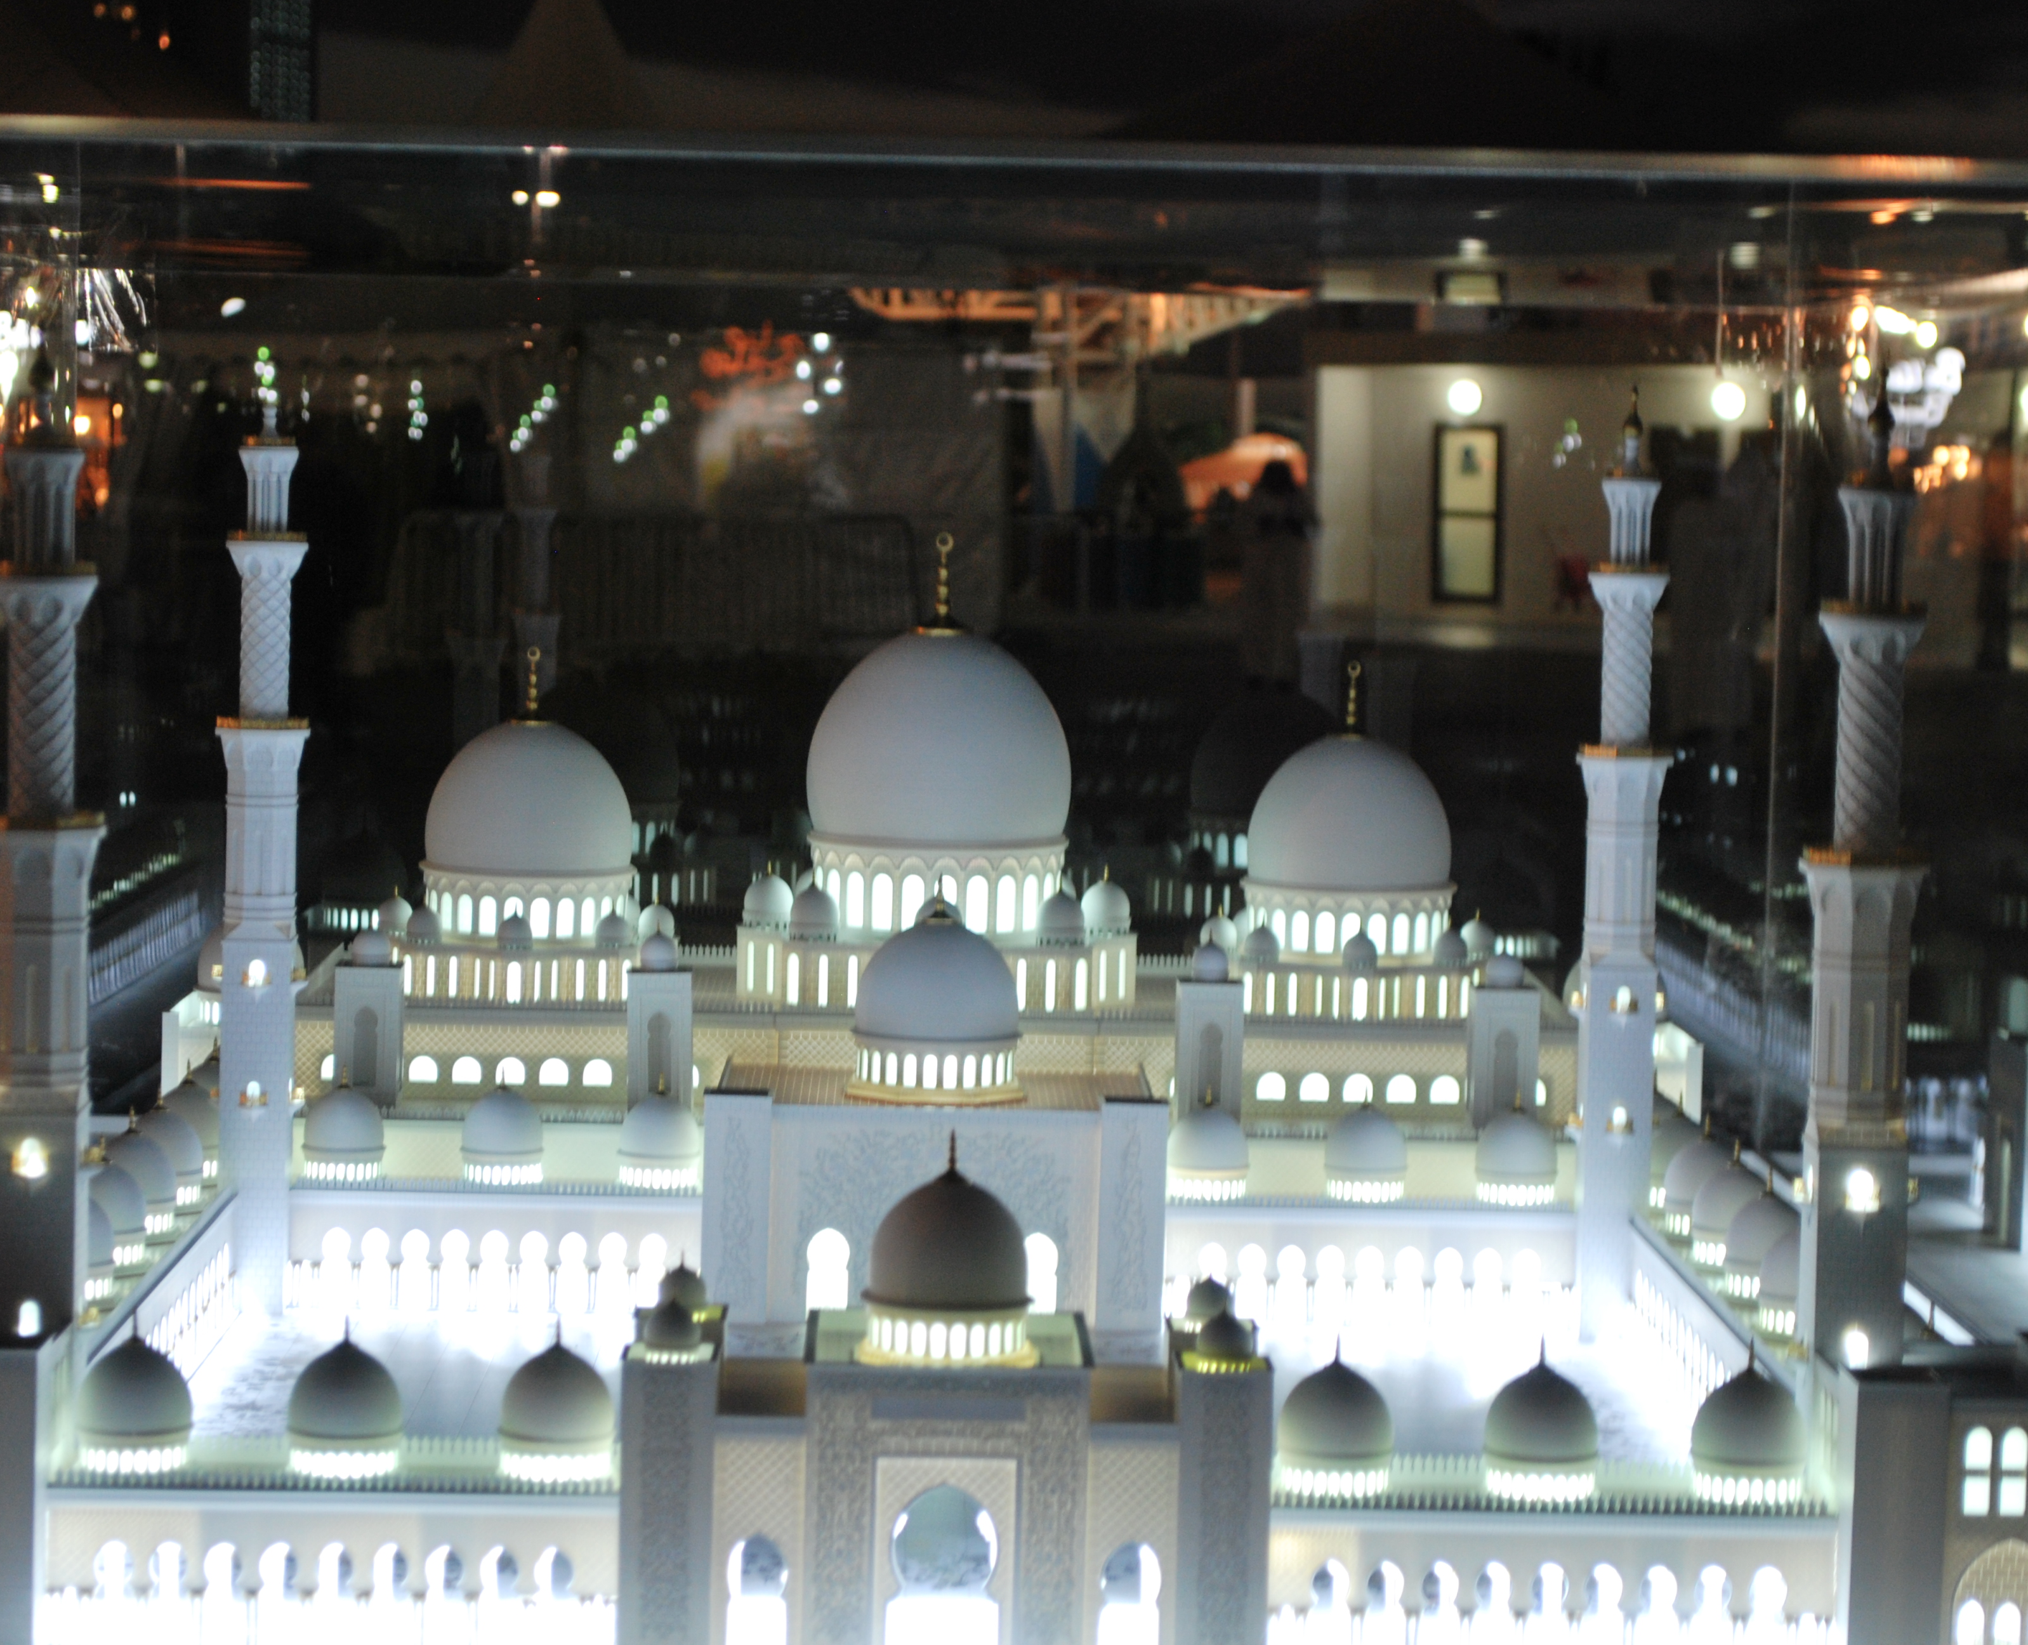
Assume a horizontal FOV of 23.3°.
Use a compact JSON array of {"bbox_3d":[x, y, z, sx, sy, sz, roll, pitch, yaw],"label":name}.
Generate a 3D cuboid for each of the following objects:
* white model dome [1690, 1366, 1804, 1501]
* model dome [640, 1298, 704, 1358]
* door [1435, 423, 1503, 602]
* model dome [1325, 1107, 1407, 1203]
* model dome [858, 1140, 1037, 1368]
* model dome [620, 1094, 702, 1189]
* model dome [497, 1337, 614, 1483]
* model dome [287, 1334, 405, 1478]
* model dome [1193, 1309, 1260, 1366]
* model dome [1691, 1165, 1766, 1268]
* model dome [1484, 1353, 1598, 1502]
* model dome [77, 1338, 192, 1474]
[{"bbox_3d":[0.420,0.346,2.819,0.065,0.079,0.065,1,4,-1],"label":"white model dome"},{"bbox_3d":[-0.197,0.292,2.851,0.034,0.033,0.034,1,4,-1],"label":"model dome"},{"bbox_3d":[5.251,-3.566,56.783,0.820,2.060,0.070,3,5,23],"label":"door"},{"bbox_3d":[0.293,0.273,4.087,0.069,0.075,0.069,1,4,-1],"label":"model dome"},{"bbox_3d":[-0.037,0.238,2.784,0.100,0.123,0.100,1,4,-1],"label":"model dome"},{"bbox_3d":[-0.285,0.255,3.973,0.067,0.073,0.067,1,4,-1],"label":"model dome"},{"bbox_3d":[-0.262,0.335,2.822,0.066,0.074,0.066,1,4,-1],"label":"model dome"},{"bbox_3d":[-0.380,0.329,2.801,0.066,0.077,0.066,1,4,-1],"label":"model dome"},{"bbox_3d":[0.123,0.299,2.858,0.035,0.032,0.035,1,4,-1],"label":"model dome"},{"bbox_3d":[0.410,0.220,2.790,0.050,0.055,0.050,1,4,-1],"label":"model dome"},{"bbox_3d":[0.302,0.342,2.816,0.066,0.081,0.066,1,4,-1],"label":"model dome"},{"bbox_3d":[-0.524,0.345,2.932,0.067,0.076,0.067,1,4,-1],"label":"model dome"}]

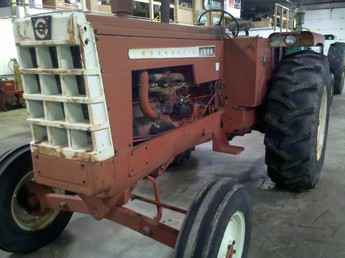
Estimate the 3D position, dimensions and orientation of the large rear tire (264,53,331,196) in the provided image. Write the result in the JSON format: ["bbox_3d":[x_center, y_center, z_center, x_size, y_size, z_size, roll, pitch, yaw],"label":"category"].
[{"bbox_3d":[1.552,-0.087,3.567,0.465,1.630,1.630,8,17,32],"label":"large rear tire"}]

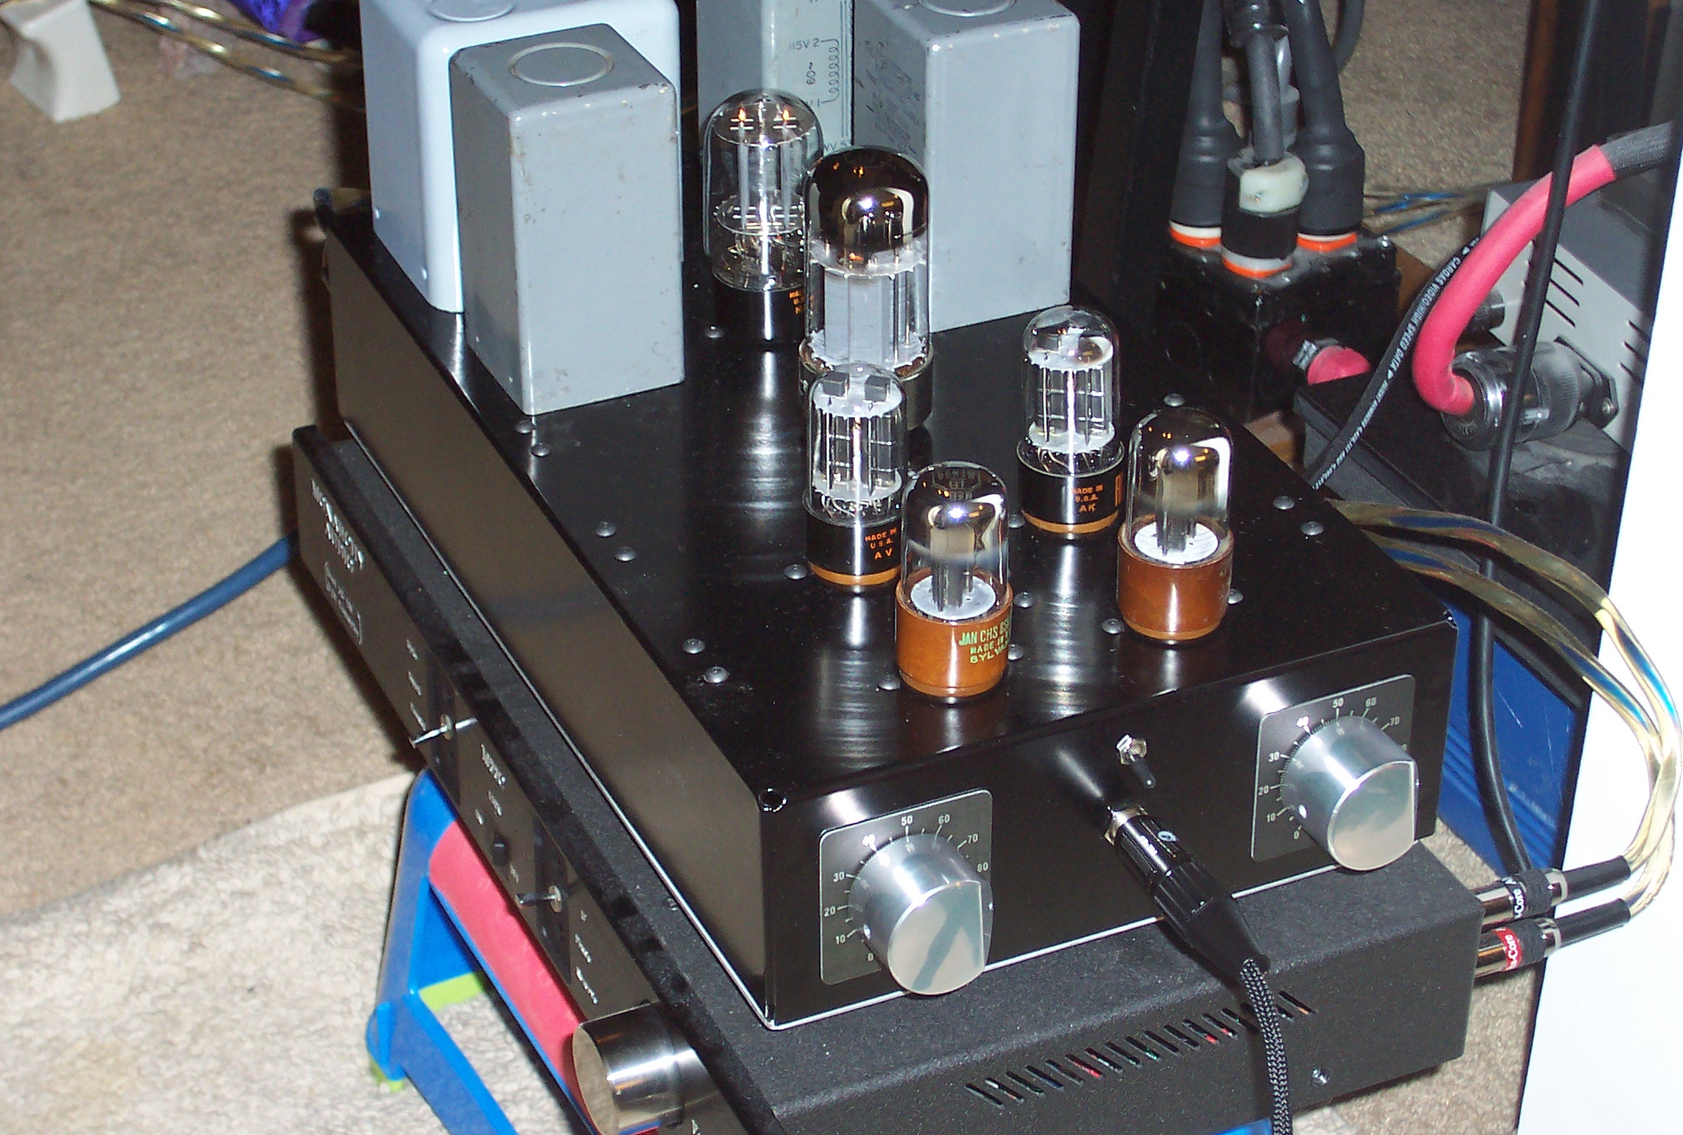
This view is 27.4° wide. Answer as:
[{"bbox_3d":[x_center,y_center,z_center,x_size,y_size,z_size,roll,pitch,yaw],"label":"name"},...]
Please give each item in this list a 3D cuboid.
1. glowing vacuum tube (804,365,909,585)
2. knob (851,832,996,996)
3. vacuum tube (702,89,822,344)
[{"bbox_3d":[0.004,-0.029,1.010,0.032,0.064,0.032,0,31,0],"label":"glowing vacuum tube"},{"bbox_3d":[0.024,0.095,0.945,0.036,0.036,0.025,-13,34,-21],"label":"knob"},{"bbox_3d":[-0.026,-0.118,1.140,0.040,0.082,0.040,0,31,0],"label":"vacuum tube"}]

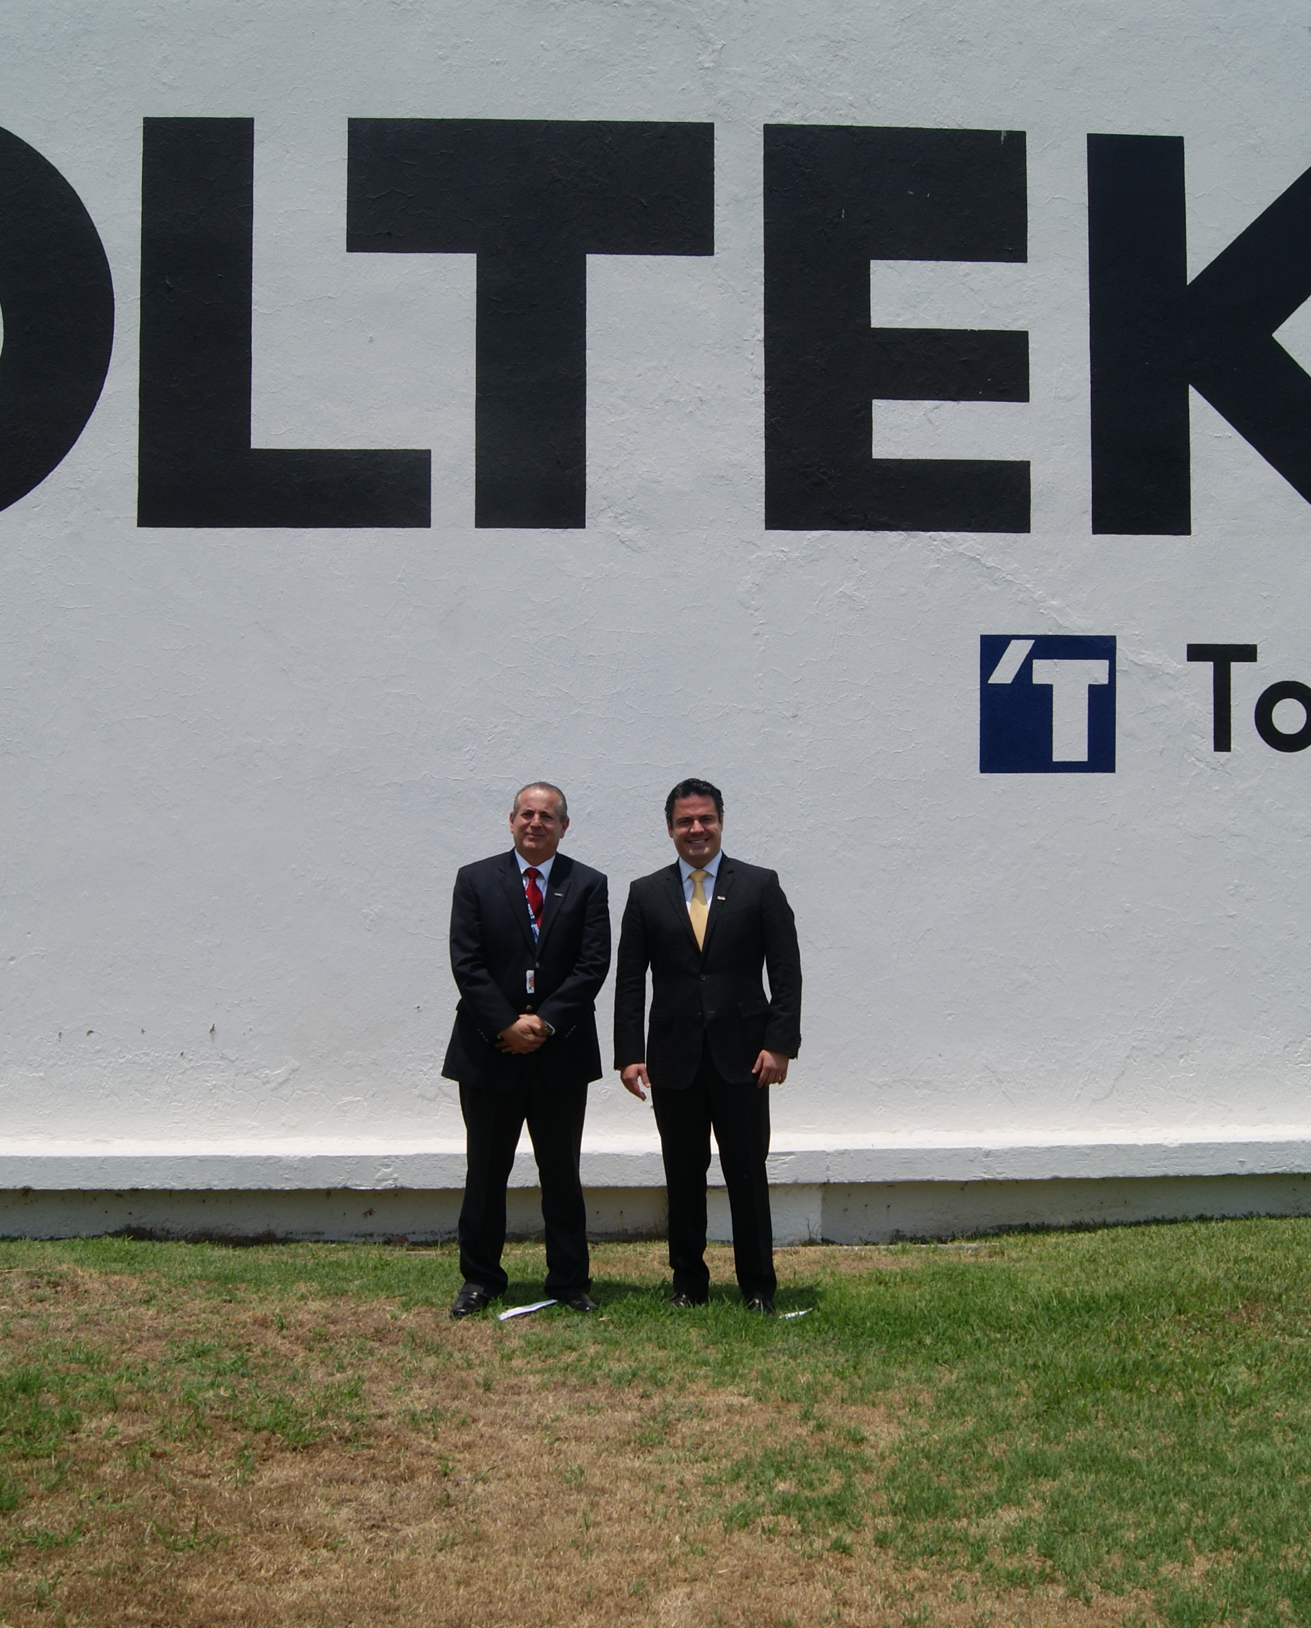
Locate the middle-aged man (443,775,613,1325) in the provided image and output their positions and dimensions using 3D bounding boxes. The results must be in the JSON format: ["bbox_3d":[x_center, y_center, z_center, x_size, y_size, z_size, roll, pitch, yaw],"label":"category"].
[{"bbox_3d":[-0.426,0.769,6.020,0.550,1.750,0.400,0,0,1],"label":"middle-aged man"}]

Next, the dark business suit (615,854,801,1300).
[{"bbox_3d":[0.173,0.870,6.060,0.610,1.475,0.340,0,0,3],"label":"dark business suit"}]

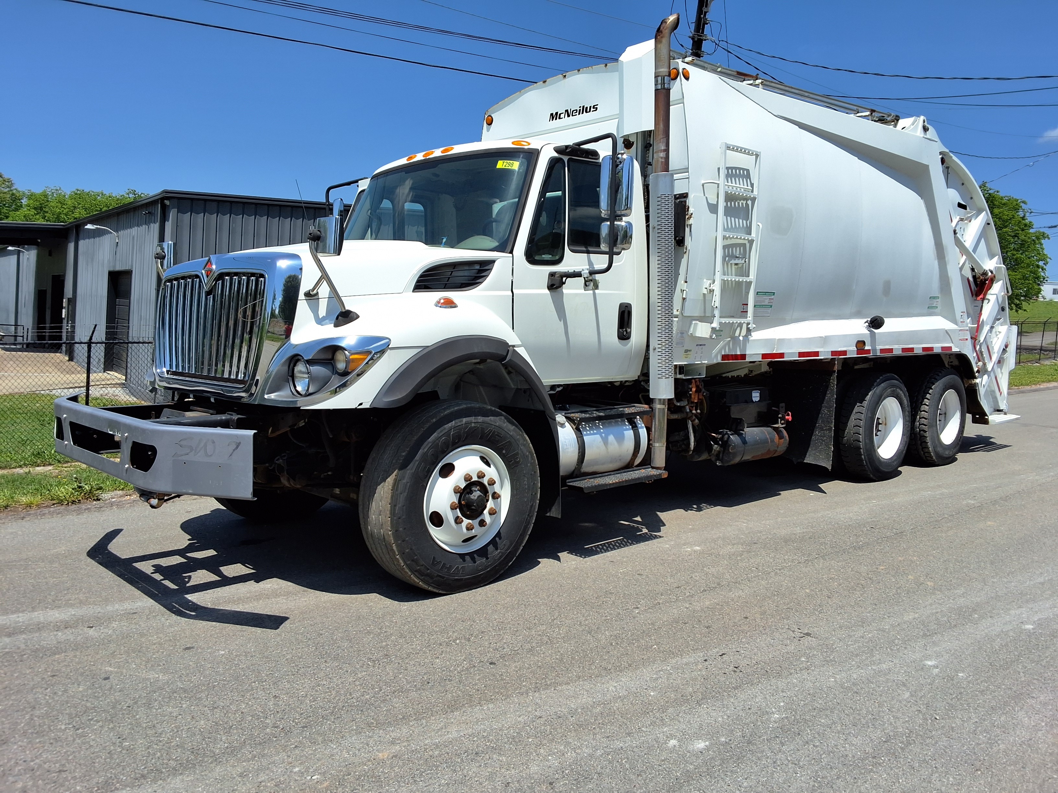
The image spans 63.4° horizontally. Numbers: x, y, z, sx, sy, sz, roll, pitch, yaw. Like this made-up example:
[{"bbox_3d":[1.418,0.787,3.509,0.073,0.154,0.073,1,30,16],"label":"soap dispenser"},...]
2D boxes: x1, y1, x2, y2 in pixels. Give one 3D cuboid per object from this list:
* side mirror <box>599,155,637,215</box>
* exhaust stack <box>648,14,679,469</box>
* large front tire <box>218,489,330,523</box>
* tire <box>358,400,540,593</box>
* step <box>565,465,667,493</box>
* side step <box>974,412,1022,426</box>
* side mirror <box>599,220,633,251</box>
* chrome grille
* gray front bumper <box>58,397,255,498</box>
[{"bbox_3d":[0.510,-1.219,4.956,0.185,0.349,0.100,3,6,27],"label":"side mirror"},{"bbox_3d":[0.925,-1.025,5.836,0.200,3.100,0.170,-4,7,-42],"label":"exhaust stack"},{"bbox_3d":[-1.853,0.393,6.294,1.060,1.055,0.315,-4,7,-42],"label":"large front tire"},{"bbox_3d":[-0.410,0.542,4.734,1.060,1.055,0.315,-4,7,-42],"label":"tire"},{"bbox_3d":[0.564,0.528,5.486,0.820,0.065,0.210,-4,7,-42],"label":"step"},{"bbox_3d":[5.567,0.267,10.166,0.800,0.075,0.250,-4,7,-42],"label":"side step"},{"bbox_3d":[0.507,-0.934,4.981,0.185,0.176,0.100,3,6,27],"label":"side mirror"},{"bbox_3d":[-1.809,-0.374,4.807,0.140,0.610,1.370,-4,7,-42],"label":"chrome grille"},{"bbox_3d":[-2.148,0.208,4.549,0.340,0.330,2.450,-4,7,-42],"label":"gray front bumper"}]

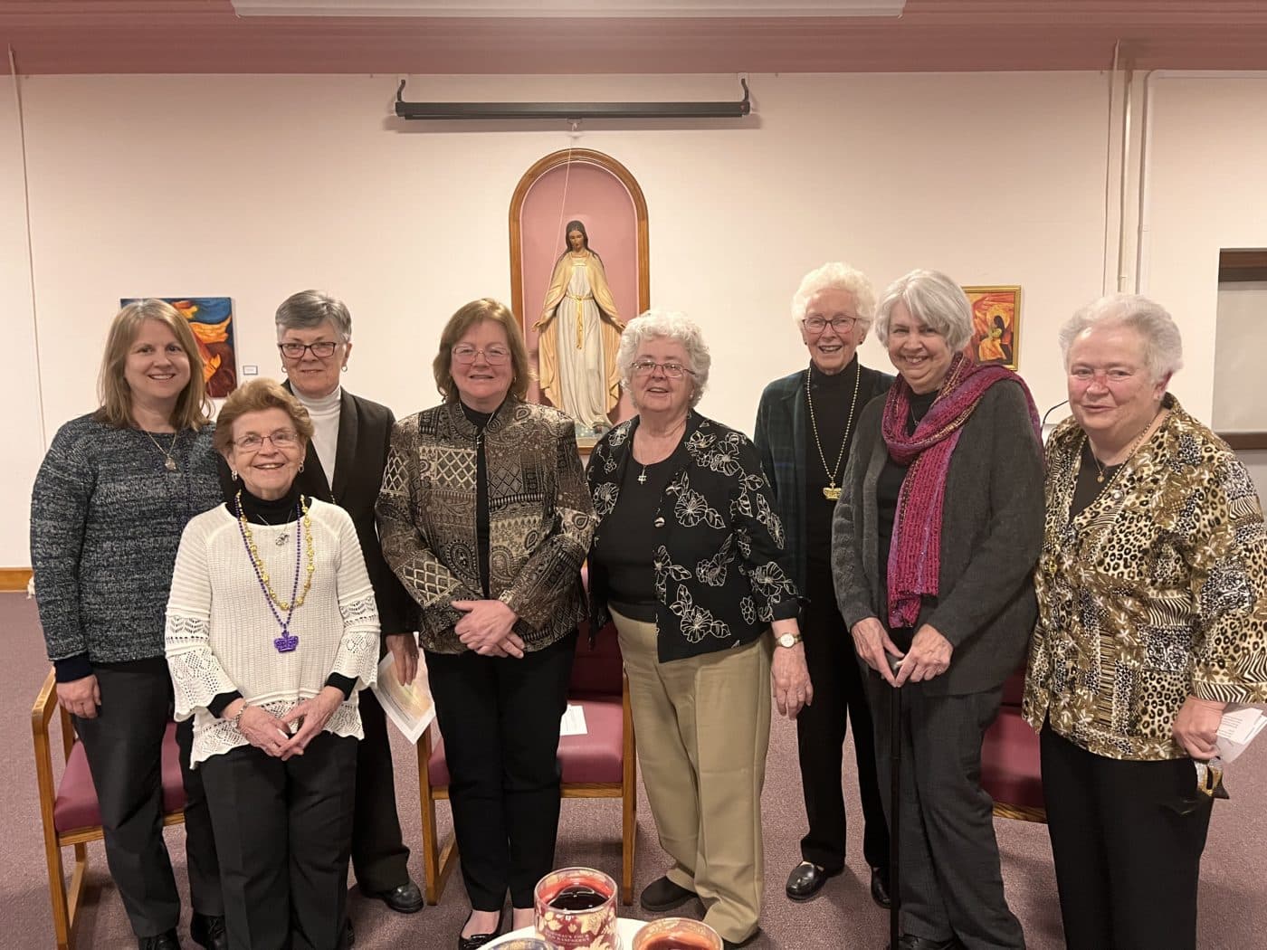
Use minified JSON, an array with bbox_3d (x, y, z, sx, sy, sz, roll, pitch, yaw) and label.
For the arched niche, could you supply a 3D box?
[{"bbox_3d":[-0.359,-1.175,6.612,0.961,2.084,0.350,-1,6,-2],"label":"arched niche"}]

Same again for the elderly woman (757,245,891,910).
[{"bbox_3d":[0.542,0.295,2.638,0.500,1.738,0.360,0,6,10],"label":"elderly woman"}]

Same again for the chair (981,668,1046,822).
[{"bbox_3d":[1.124,0.748,2.639,0.575,0.820,0.570,2,7,21],"label":"chair"}]

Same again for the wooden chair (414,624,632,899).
[{"bbox_3d":[-0.292,0.746,2.852,0.575,0.820,0.570,-1,6,1],"label":"wooden chair"}]

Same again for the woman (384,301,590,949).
[{"bbox_3d":[-0.356,0.371,2.484,0.550,1.646,0.380,-1,6,-3],"label":"woman"}]

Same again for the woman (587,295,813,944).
[{"bbox_3d":[0.163,0.383,2.486,0.540,1.607,0.400,1,7,18],"label":"woman"}]

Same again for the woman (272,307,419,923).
[{"bbox_3d":[-0.830,0.345,2.621,0.500,1.683,0.360,-1,6,-5],"label":"woman"}]

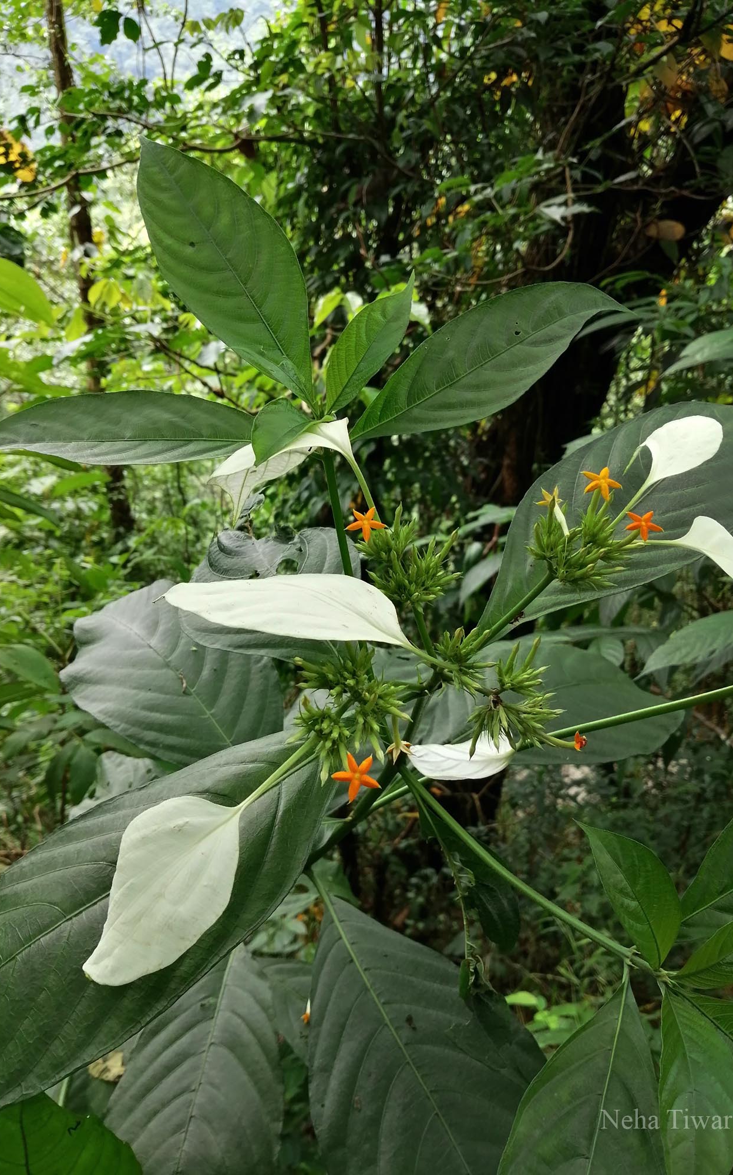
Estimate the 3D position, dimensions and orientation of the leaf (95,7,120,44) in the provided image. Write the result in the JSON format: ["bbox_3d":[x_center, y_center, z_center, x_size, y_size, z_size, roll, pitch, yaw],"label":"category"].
[{"bbox_3d":[-0.821,-1.784,2.800,0.075,0.105,0.040,-2,16,-6],"label":"leaf"}]

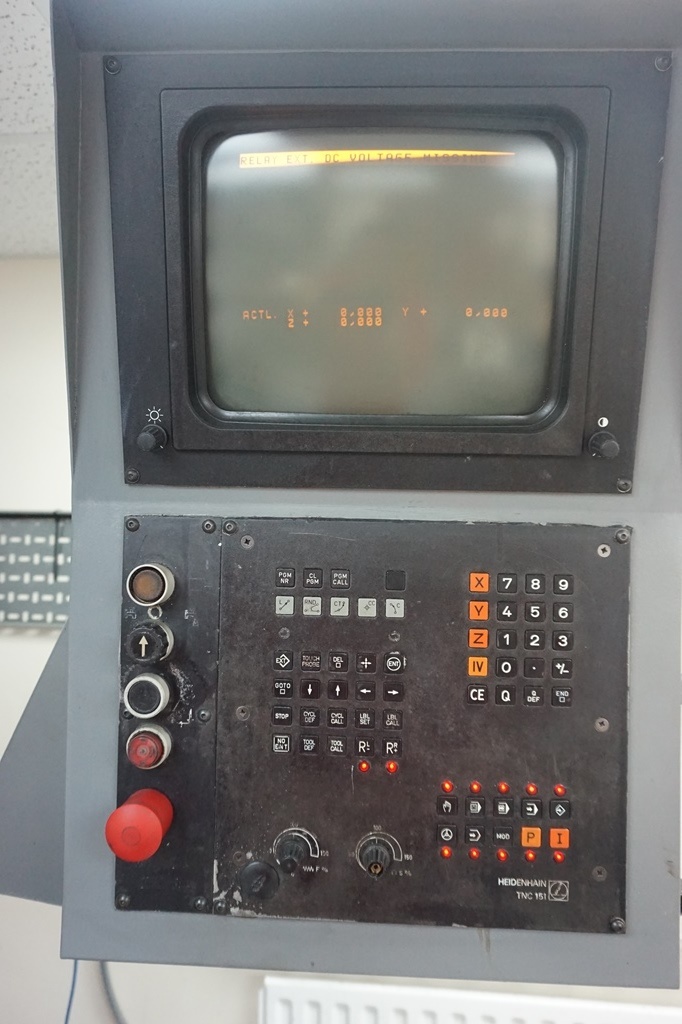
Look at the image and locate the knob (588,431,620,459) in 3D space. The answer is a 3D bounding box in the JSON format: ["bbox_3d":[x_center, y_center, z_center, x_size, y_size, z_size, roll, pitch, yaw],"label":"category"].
[{"bbox_3d":[0.177,-0.043,0.512,0.018,0.018,0.018,1,12,2],"label":"knob"}]

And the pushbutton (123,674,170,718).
[{"bbox_3d":[-0.134,0.127,0.529,0.029,0.029,0.011,1,-2,2],"label":"pushbutton"}]

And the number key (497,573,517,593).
[{"bbox_3d":[0.115,0.049,0.529,0.013,0.013,0.004,1,-2,2],"label":"number key"}]

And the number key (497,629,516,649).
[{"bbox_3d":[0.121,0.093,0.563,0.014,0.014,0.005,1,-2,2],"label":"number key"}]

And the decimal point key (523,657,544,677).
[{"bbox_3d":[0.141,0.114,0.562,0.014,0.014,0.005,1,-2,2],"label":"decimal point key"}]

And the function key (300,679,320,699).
[{"bbox_3d":[-0.021,0.125,0.541,0.013,0.013,0.005,1,-1,2],"label":"function key"}]

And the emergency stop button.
[{"bbox_3d":[-0.142,0.221,0.543,0.040,0.040,0.043,1,-2,2],"label":"emergency stop button"}]

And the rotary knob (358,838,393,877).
[{"bbox_3d":[0.025,0.239,0.527,0.021,0.021,0.022,1,-1,2],"label":"rotary knob"}]

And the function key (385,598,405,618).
[{"bbox_3d":[0.038,0.068,0.540,0.013,0.013,0.005,1,-1,2],"label":"function key"}]

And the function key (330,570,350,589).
[{"bbox_3d":[0.000,0.047,0.536,0.013,0.013,0.006,1,-1,3],"label":"function key"}]

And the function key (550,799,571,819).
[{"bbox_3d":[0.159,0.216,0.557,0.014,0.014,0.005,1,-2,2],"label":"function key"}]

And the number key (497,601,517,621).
[{"bbox_3d":[0.116,0.070,0.537,0.013,0.013,0.005,1,-1,2],"label":"number key"}]

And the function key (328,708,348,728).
[{"bbox_3d":[-0.002,0.142,0.530,0.013,0.013,0.004,1,-2,2],"label":"function key"}]

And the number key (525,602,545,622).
[{"bbox_3d":[0.134,0.069,0.530,0.013,0.013,0.006,1,-1,3],"label":"number key"}]

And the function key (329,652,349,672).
[{"bbox_3d":[-0.001,0.104,0.531,0.013,0.013,0.004,1,-2,2],"label":"function key"}]

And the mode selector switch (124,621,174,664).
[{"bbox_3d":[-0.132,0.091,0.531,0.028,0.028,0.024,1,-1,3],"label":"mode selector switch"}]

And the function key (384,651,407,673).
[{"bbox_3d":[0.037,0.107,0.539,0.013,0.013,0.005,1,-1,2],"label":"function key"}]

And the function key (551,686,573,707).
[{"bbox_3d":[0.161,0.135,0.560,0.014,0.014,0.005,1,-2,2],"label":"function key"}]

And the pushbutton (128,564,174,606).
[{"bbox_3d":[-0.132,0.050,0.534,0.028,0.028,0.019,1,-1,3],"label":"pushbutton"}]

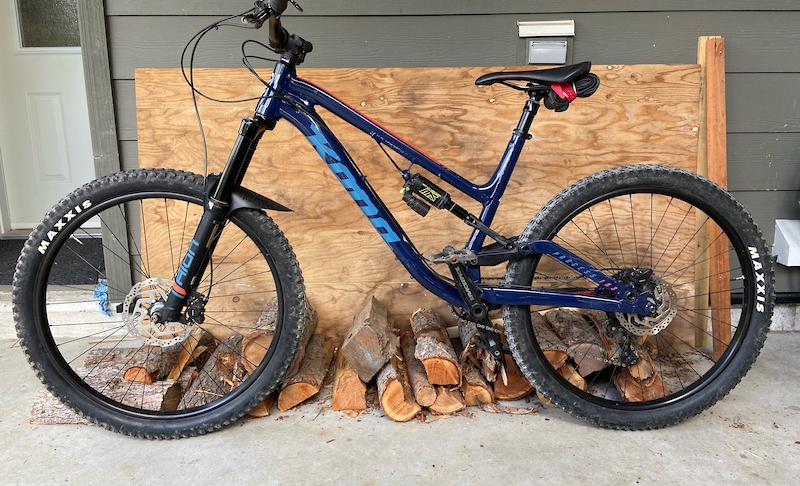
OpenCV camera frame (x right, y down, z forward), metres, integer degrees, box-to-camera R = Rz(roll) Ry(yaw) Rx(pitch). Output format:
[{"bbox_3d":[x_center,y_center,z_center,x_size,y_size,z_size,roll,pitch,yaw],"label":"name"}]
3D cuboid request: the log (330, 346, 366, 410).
[{"bbox_3d":[-0.131,0.388,1.899,0.098,0.095,0.380,0,12,4],"label":"log"}]

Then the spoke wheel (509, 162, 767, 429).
[{"bbox_3d":[0.622,0.149,1.561,0.703,0.703,0.062,-1,8,-2],"label":"spoke wheel"}]

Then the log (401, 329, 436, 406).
[{"bbox_3d":[0.058,0.392,1.923,0.058,0.058,0.400,-2,15,-6],"label":"log"}]

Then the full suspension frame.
[{"bbox_3d":[0.014,-0.132,1.507,1.260,0.745,0.190,-1,8,-2],"label":"full suspension frame"}]

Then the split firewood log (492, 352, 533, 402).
[{"bbox_3d":[0.348,0.367,1.993,0.140,0.142,0.380,0,12,0],"label":"split firewood log"}]

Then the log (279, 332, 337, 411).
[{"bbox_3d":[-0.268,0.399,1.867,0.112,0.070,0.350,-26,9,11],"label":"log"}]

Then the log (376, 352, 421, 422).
[{"bbox_3d":[-0.018,0.403,1.879,0.115,0.122,0.400,-2,12,-7],"label":"log"}]

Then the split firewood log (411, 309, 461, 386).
[{"bbox_3d":[0.108,0.325,1.926,0.115,0.090,0.400,-1,13,-3],"label":"split firewood log"}]

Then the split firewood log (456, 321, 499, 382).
[{"bbox_3d":[0.230,0.317,1.897,0.088,0.095,0.320,-1,11,-2],"label":"split firewood log"}]

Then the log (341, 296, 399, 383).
[{"bbox_3d":[-0.088,0.295,1.919,0.140,0.160,0.360,0,9,1],"label":"log"}]

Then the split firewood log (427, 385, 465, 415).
[{"bbox_3d":[0.117,0.403,1.868,0.100,0.075,0.380,-2,12,-5],"label":"split firewood log"}]

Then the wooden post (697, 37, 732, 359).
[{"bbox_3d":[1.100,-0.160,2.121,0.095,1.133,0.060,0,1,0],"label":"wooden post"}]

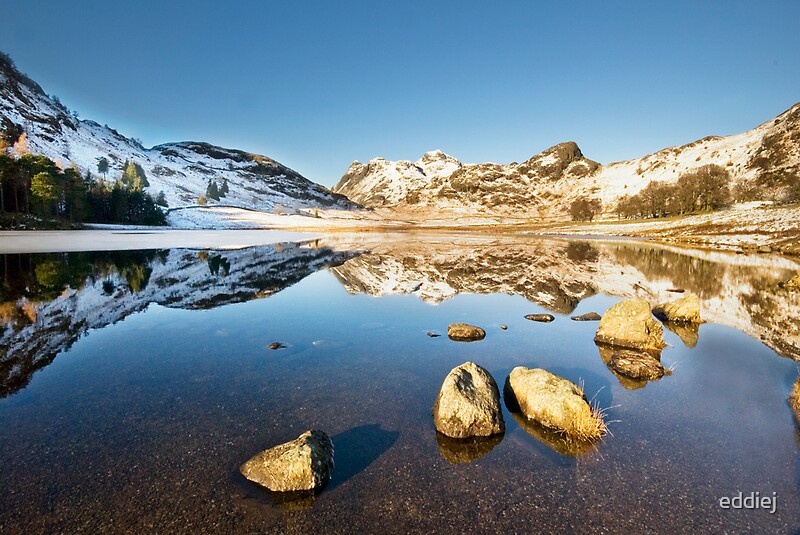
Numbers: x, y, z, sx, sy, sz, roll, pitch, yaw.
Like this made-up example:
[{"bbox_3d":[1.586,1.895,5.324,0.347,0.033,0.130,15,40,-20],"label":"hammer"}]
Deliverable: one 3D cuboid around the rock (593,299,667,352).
[{"bbox_3d":[3.070,0.751,5.022,0.800,0.630,0.620,1,6,14],"label":"rock"}]

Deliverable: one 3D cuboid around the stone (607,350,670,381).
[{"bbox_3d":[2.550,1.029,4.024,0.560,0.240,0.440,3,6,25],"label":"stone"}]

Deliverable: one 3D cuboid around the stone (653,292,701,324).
[{"bbox_3d":[4.660,0.687,6.302,0.720,0.500,0.520,2,6,20],"label":"stone"}]

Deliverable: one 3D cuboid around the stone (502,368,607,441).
[{"bbox_3d":[1.230,1.060,3.073,0.800,0.390,0.460,5,8,42],"label":"stone"}]

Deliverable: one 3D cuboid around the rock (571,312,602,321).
[{"bbox_3d":[3.170,0.832,6.407,0.560,0.150,0.280,0,6,0],"label":"rock"}]

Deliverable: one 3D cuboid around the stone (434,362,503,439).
[{"bbox_3d":[0.530,1.025,2.969,0.540,0.480,0.520,0,6,0],"label":"stone"}]

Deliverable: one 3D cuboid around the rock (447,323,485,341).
[{"bbox_3d":[0.930,0.894,5.298,0.530,0.250,0.360,0,6,0],"label":"rock"}]

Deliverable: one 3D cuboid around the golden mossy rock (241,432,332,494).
[{"bbox_3d":[-0.700,1.173,2.351,0.560,0.290,0.380,1,6,5],"label":"golden mossy rock"}]

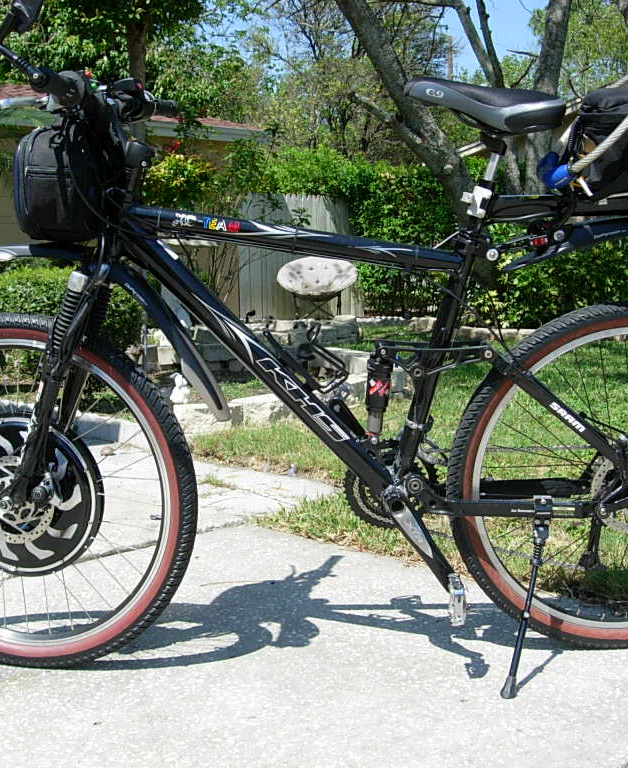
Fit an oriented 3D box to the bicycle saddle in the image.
[{"bbox_3d":[0.291,-0.478,1.942,0.268,0.080,0.150,4,12,-3],"label":"bicycle saddle"}]

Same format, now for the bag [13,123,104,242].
[{"bbox_3d":[-0.415,-0.347,1.940,0.120,0.190,0.210,2,9,13],"label":"bag"}]

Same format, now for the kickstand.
[{"bbox_3d":[0.373,0.370,1.971,0.035,0.355,0.045,13,-19,3],"label":"kickstand"}]

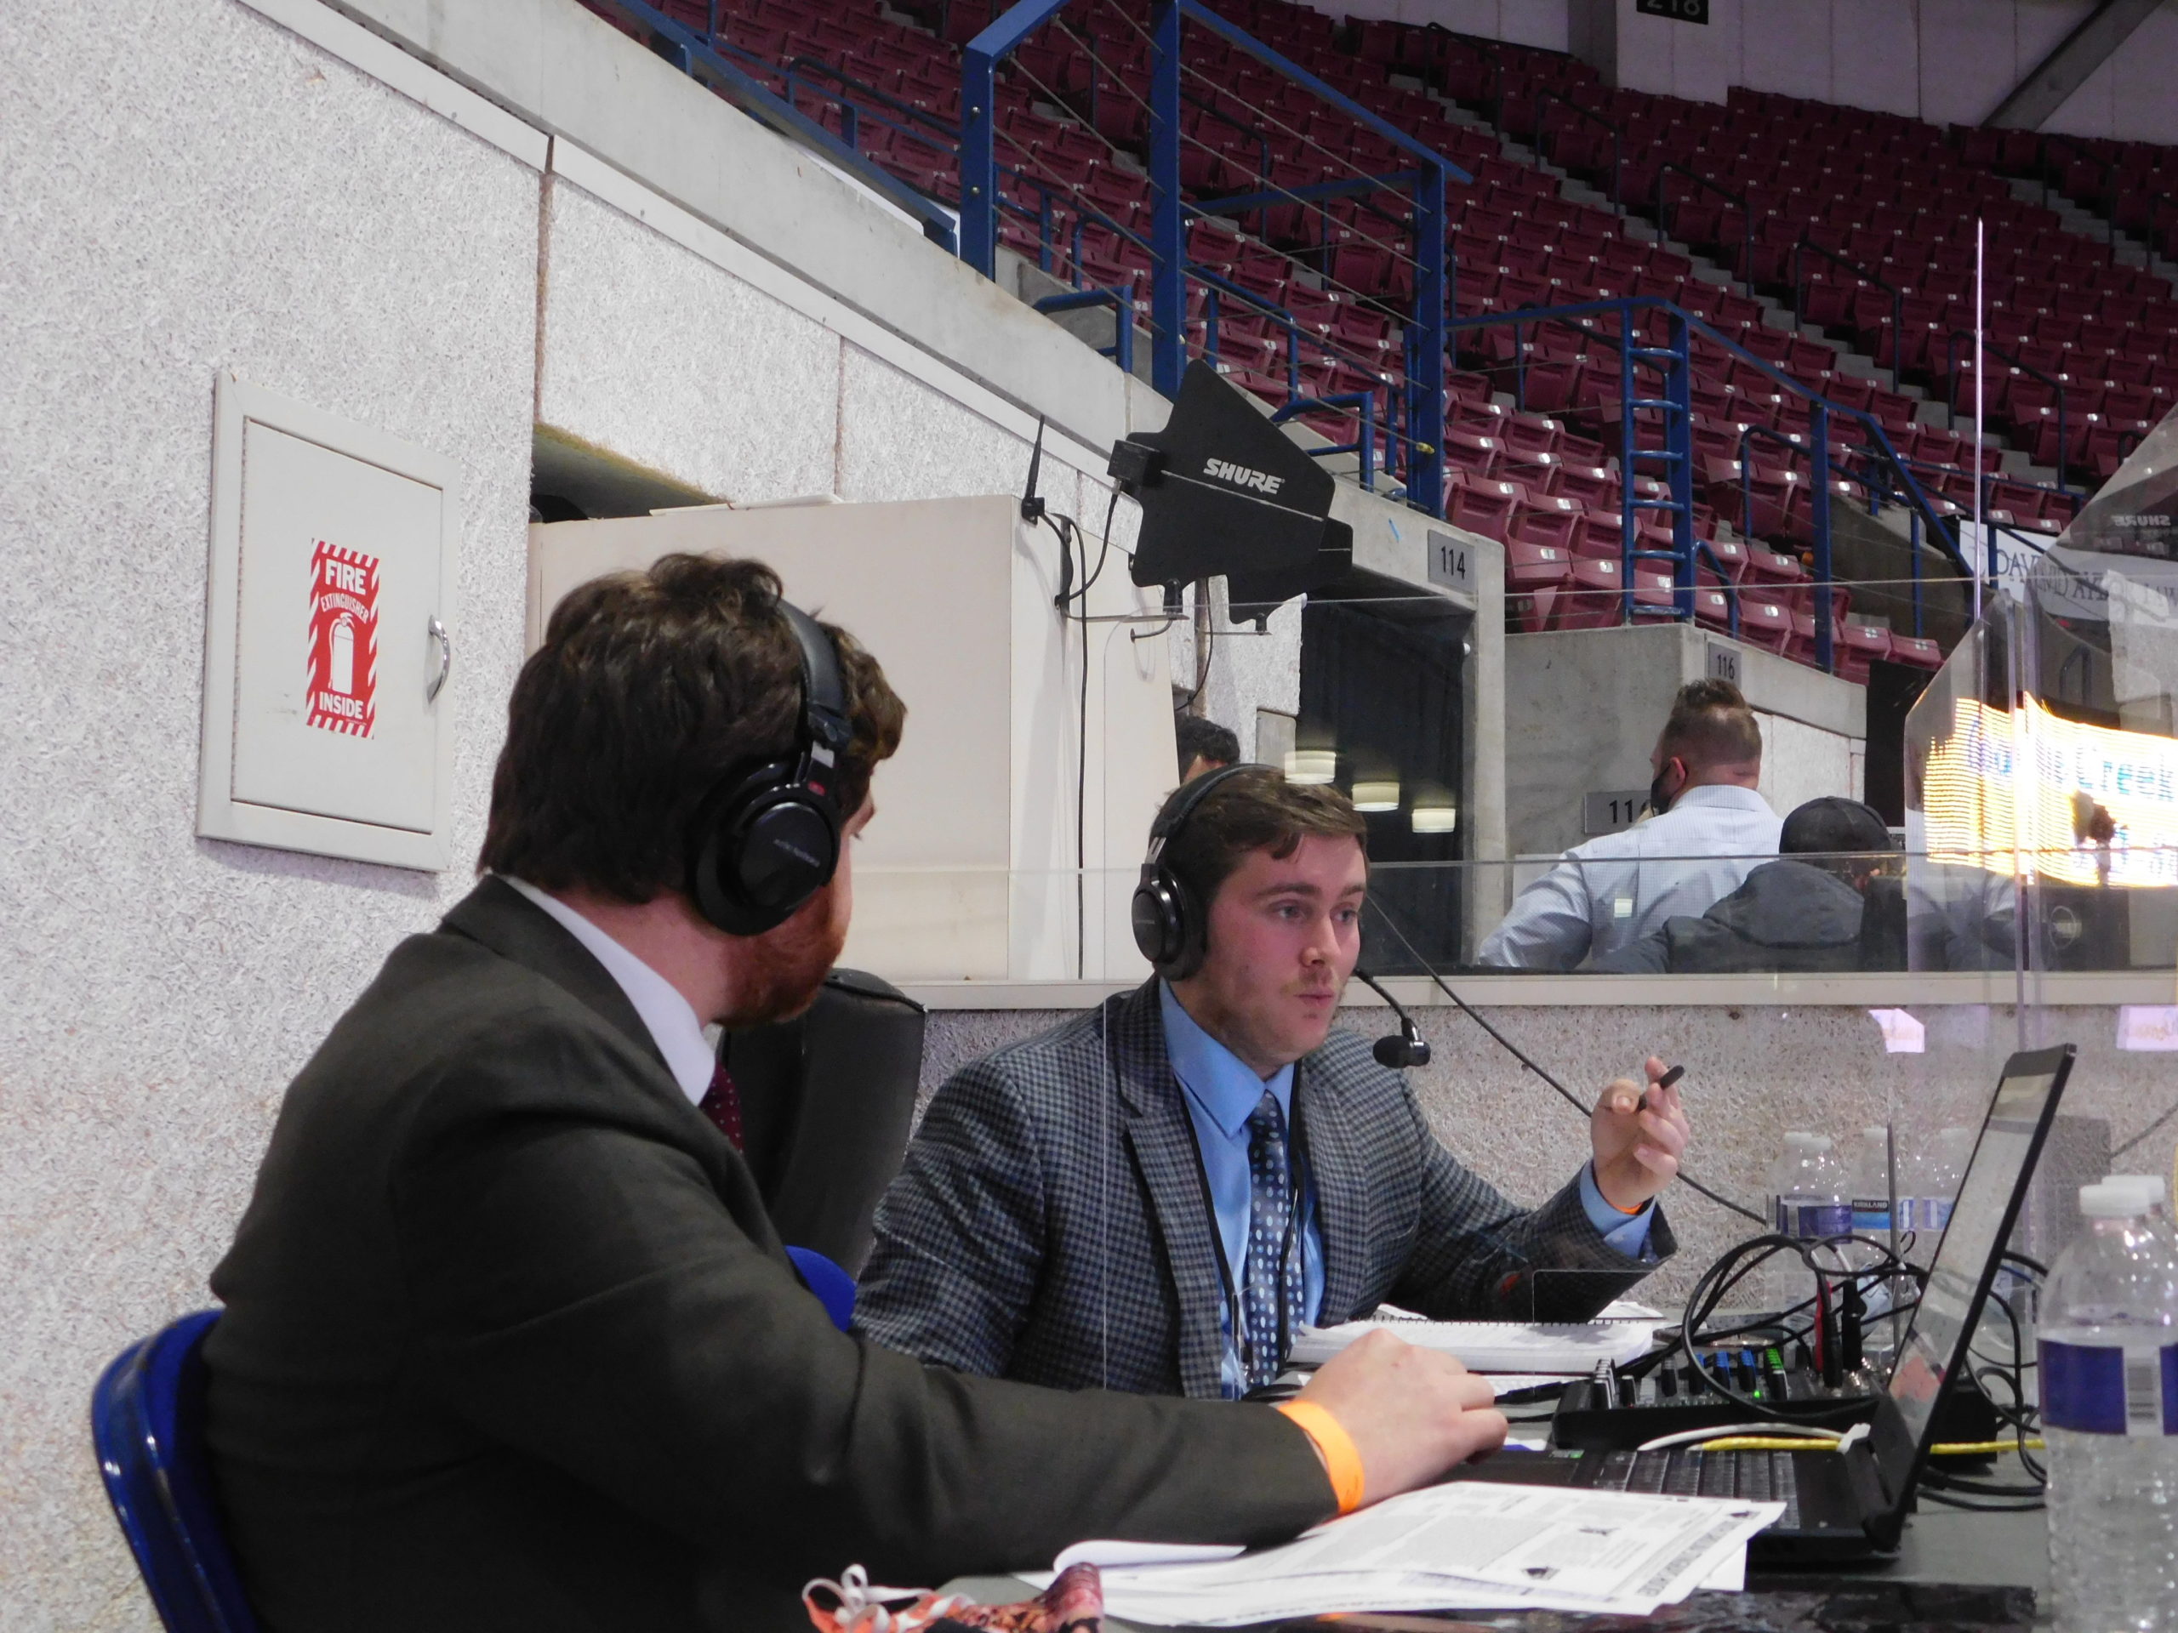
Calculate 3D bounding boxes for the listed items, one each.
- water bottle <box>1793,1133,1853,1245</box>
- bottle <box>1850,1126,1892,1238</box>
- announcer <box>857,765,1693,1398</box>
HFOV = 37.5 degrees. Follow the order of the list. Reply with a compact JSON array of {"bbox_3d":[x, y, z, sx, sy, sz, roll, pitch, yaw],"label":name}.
[{"bbox_3d":[0.704,0.412,3.100,0.065,0.203,0.065,0,-5,0],"label":"water bottle"},{"bbox_3d":[0.809,0.423,3.300,0.065,0.203,0.065,0,-5,0],"label":"bottle"},{"bbox_3d":[0.210,0.590,2.570,0.680,1.260,0.680,5,-7,-43],"label":"announcer"}]

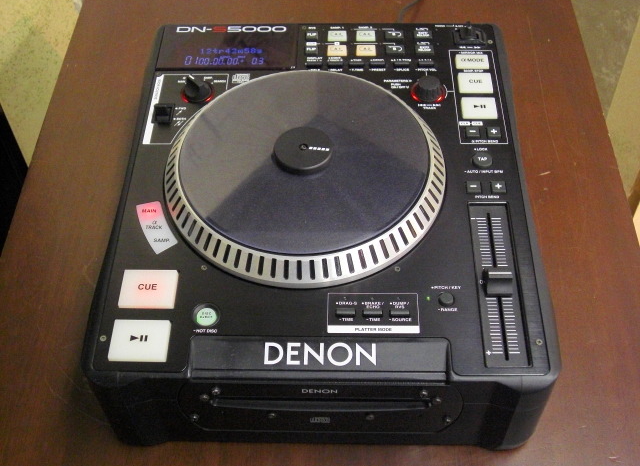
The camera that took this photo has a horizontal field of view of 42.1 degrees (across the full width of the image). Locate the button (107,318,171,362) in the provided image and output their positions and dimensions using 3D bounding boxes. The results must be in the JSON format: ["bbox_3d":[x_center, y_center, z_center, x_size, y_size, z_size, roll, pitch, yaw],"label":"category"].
[{"bbox_3d":[-0.105,0.064,0.489,0.034,0.006,0.027,0,52,1],"label":"button"}]

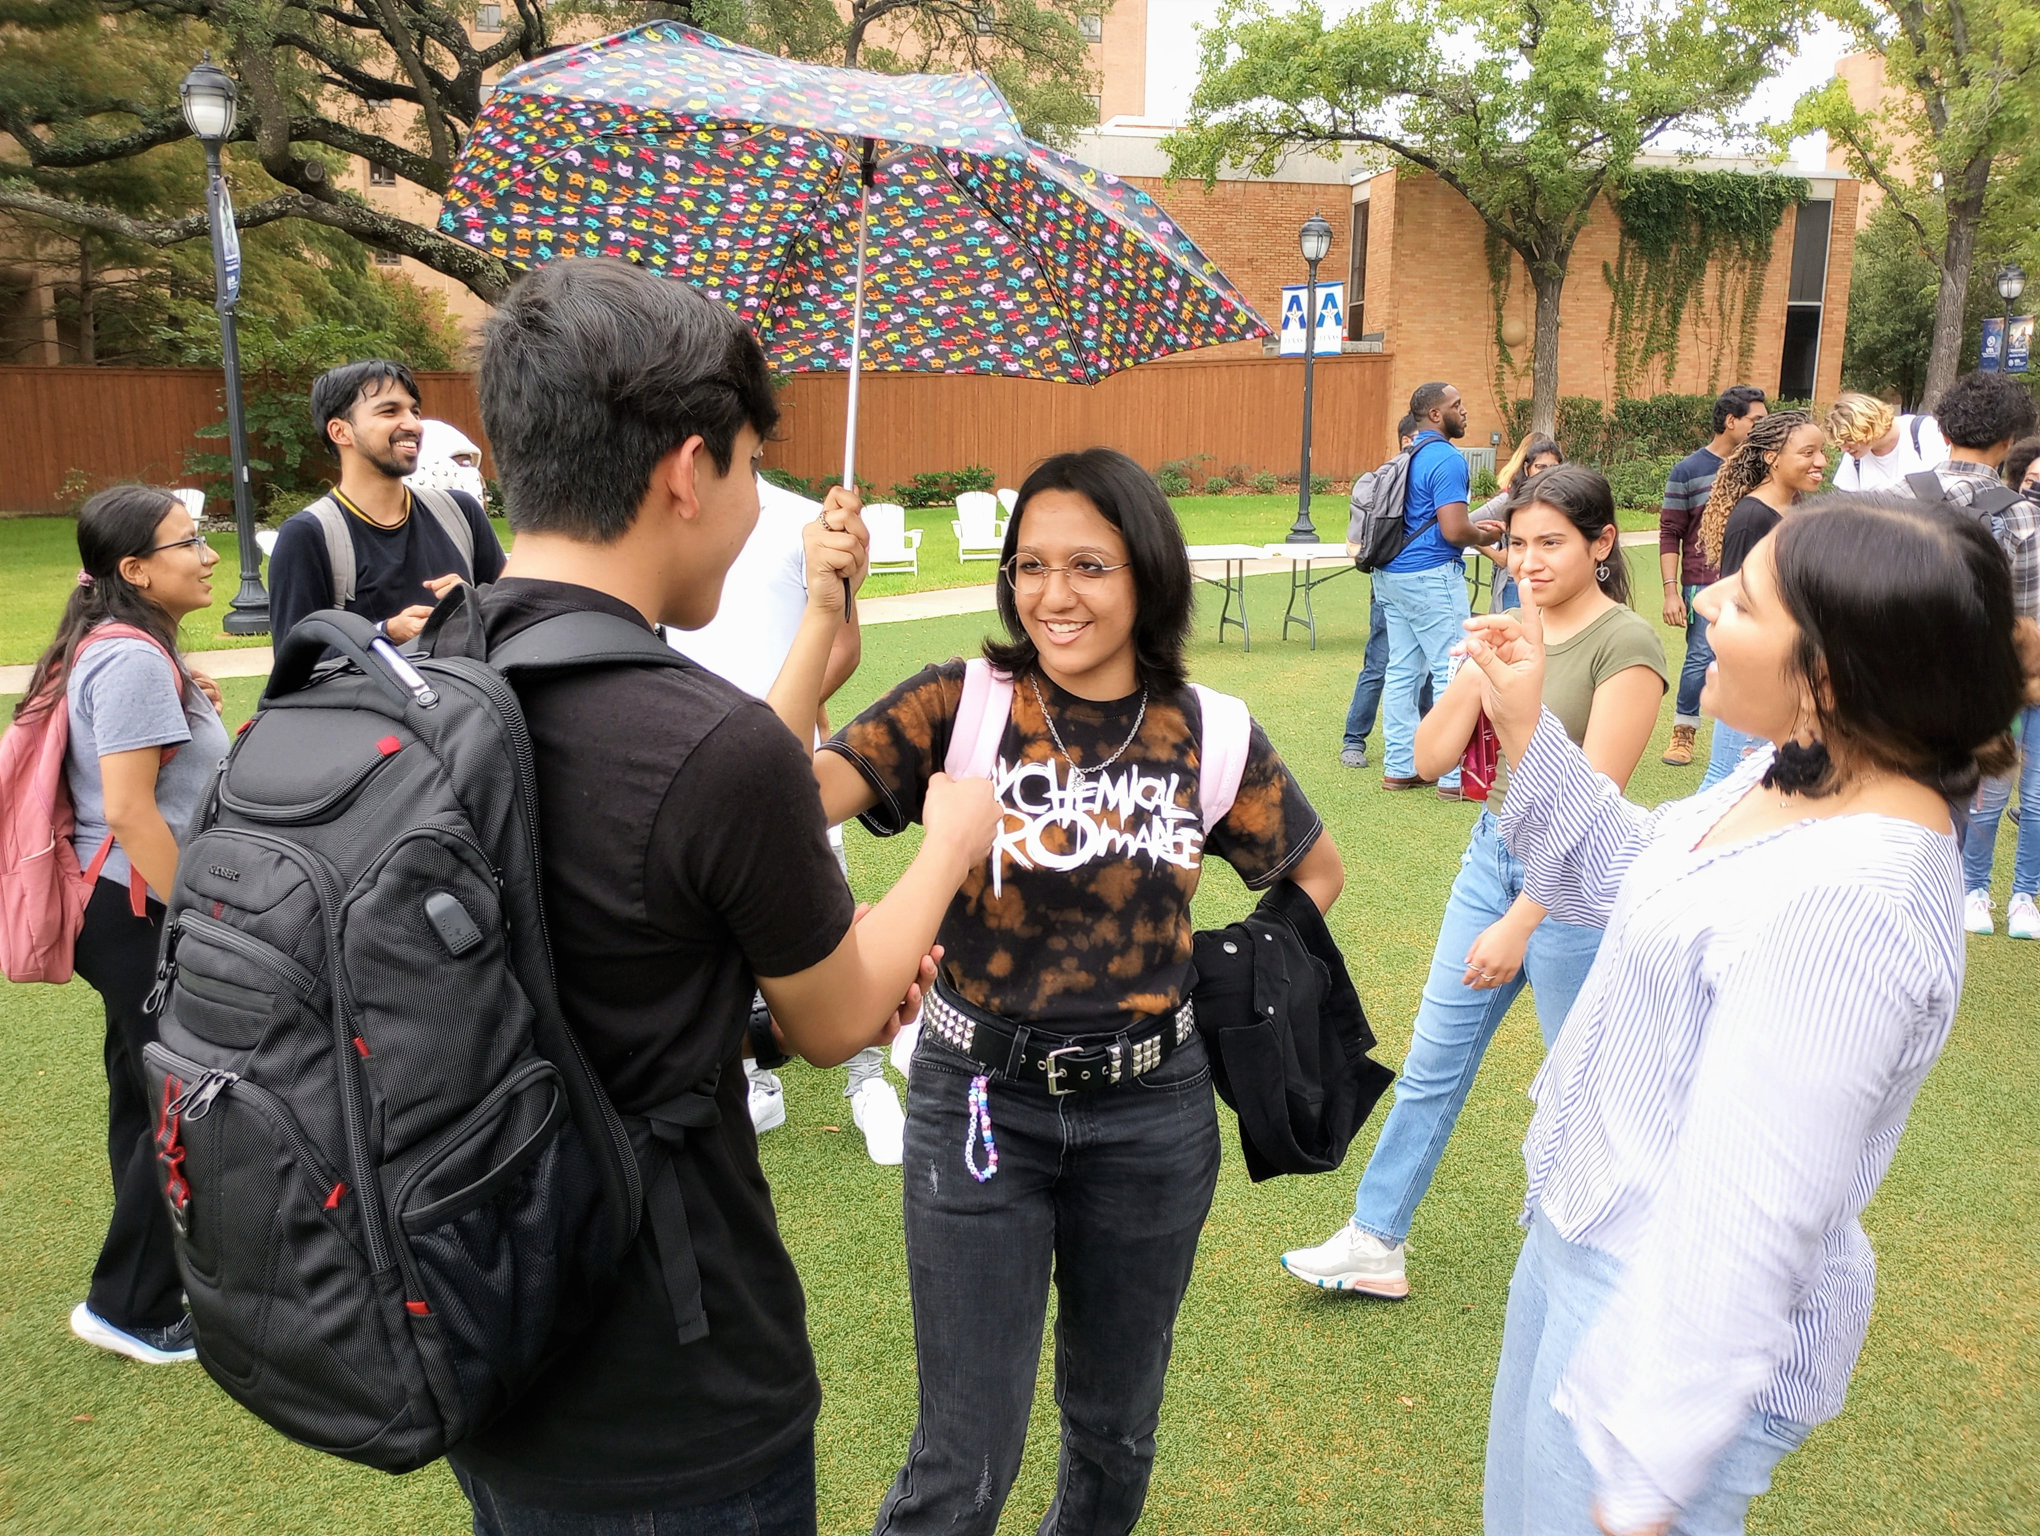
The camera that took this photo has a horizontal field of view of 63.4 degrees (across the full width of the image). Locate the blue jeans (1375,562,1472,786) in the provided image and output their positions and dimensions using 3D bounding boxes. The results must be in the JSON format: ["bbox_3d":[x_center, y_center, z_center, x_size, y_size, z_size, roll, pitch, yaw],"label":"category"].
[{"bbox_3d":[1.814,-0.427,7.450,0.390,1.030,0.400,-3,11,-11],"label":"blue jeans"}]

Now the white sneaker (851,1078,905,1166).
[{"bbox_3d":[-0.331,0.814,3.857,0.105,0.115,0.285,-3,12,-17],"label":"white sneaker"}]

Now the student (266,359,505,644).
[{"bbox_3d":[-1.330,0.019,3.599,0.400,1.760,0.520,11,16,43],"label":"student"}]

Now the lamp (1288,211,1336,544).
[{"bbox_3d":[4.072,-5.330,22.992,0.450,4.550,0.450,0,12,0],"label":"lamp"}]

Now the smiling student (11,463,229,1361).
[{"bbox_3d":[-1.590,0.291,2.874,0.400,1.540,0.440,-5,12,-24],"label":"smiling student"}]

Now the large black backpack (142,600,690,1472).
[{"bbox_3d":[-0.432,0.174,1.150,0.330,0.540,0.270,9,19,40],"label":"large black backpack"}]

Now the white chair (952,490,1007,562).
[{"bbox_3d":[-0.507,-2.956,20.321,0.750,0.900,0.820,-2,12,-14],"label":"white chair"}]

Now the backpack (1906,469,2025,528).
[{"bbox_3d":[2.388,-0.476,4.200,0.330,0.500,0.240,6,13,31],"label":"backpack"}]

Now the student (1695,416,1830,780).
[{"bbox_3d":[2.468,-0.355,5.610,0.450,1.680,0.460,3,11,18],"label":"student"}]

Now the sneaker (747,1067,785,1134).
[{"bbox_3d":[-0.678,0.810,3.862,0.105,0.115,0.285,7,13,30],"label":"sneaker"}]

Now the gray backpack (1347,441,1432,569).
[{"bbox_3d":[1.601,-1.144,7.300,0.240,0.540,0.320,6,10,-8],"label":"gray backpack"}]

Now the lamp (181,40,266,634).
[{"bbox_3d":[-6.215,-3.302,13.012,0.450,4.420,0.450,0,12,0],"label":"lamp"}]

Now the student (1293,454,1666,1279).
[{"bbox_3d":[0.868,0.229,3.107,0.620,1.580,0.480,-6,13,-27],"label":"student"}]

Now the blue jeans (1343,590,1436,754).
[{"bbox_3d":[1.805,-0.540,8.050,0.380,1.000,0.440,9,14,40],"label":"blue jeans"}]

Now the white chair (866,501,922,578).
[{"bbox_3d":[-1.710,-2.956,21.114,0.750,0.940,0.850,-3,11,-16],"label":"white chair"}]

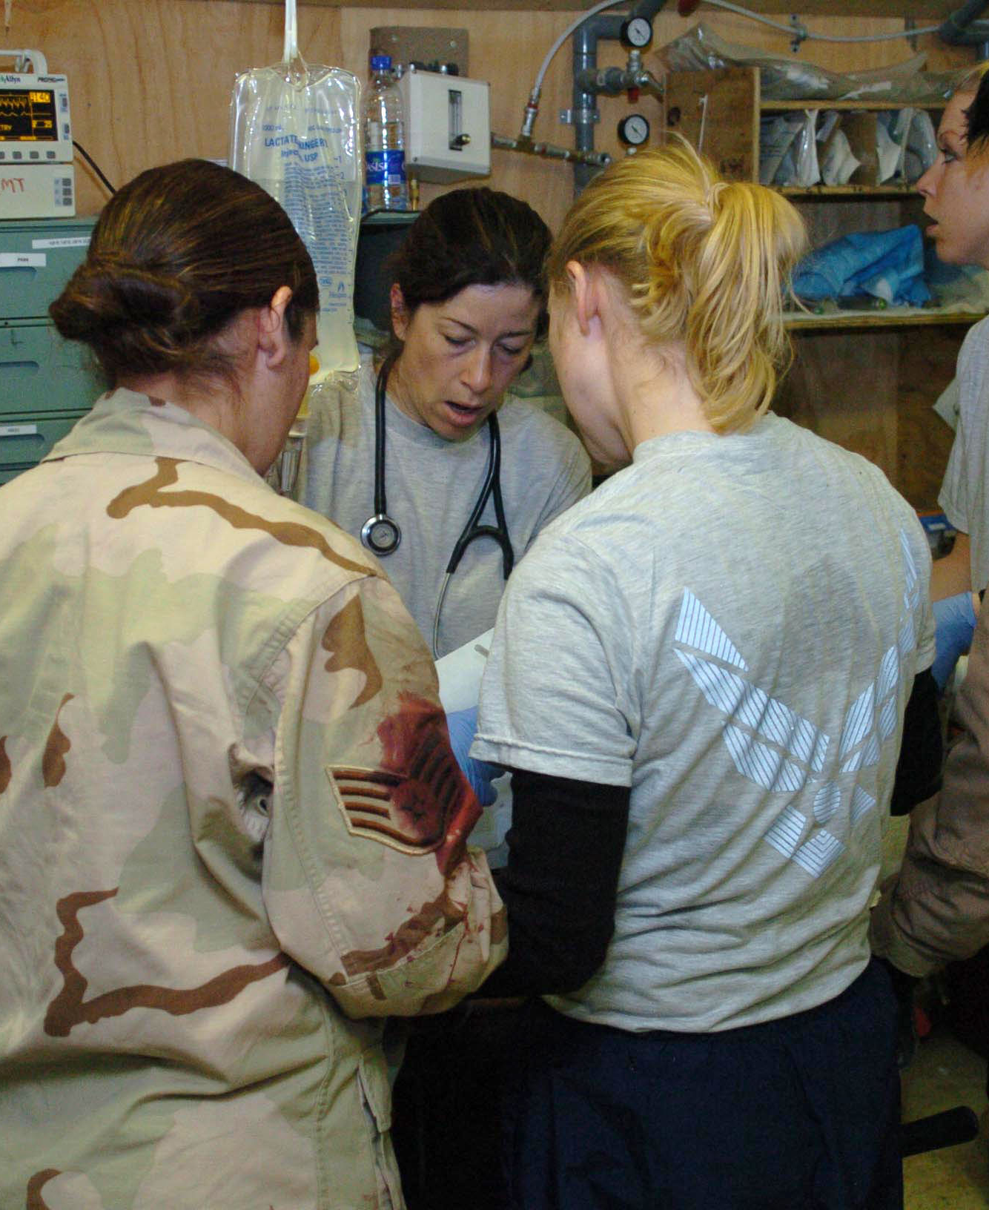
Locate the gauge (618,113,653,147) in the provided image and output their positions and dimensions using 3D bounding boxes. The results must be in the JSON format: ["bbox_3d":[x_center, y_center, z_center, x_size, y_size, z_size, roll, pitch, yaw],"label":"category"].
[{"bbox_3d":[0.286,-0.971,4.760,0.064,0.064,0.032,-6,13,-27],"label":"gauge"}]

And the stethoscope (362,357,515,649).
[{"bbox_3d":[-0.062,-0.116,2.570,0.165,0.340,0.170,-1,12,-5],"label":"stethoscope"}]

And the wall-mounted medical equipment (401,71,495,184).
[{"bbox_3d":[-0.122,-0.913,4.470,0.182,0.174,0.140,0,0,-34],"label":"wall-mounted medical equipment"}]

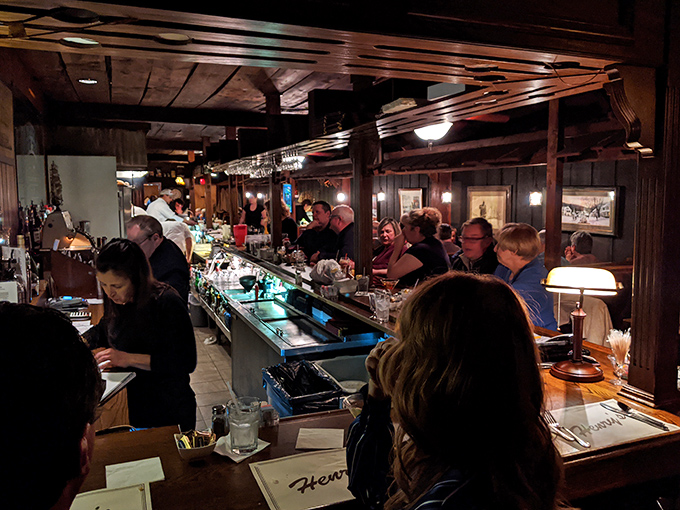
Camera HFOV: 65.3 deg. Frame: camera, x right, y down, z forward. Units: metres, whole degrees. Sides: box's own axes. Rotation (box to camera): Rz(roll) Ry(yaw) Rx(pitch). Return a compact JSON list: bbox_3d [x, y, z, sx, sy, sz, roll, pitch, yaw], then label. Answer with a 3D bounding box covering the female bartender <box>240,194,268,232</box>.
[{"bbox_3d":[-1.554,-0.170,9.567,0.460,1.680,0.300,0,6,-9],"label":"female bartender"}]

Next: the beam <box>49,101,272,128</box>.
[{"bbox_3d":[-1.795,-1.460,5.579,2.400,0.180,0.150,-2,7,-23],"label":"beam"}]

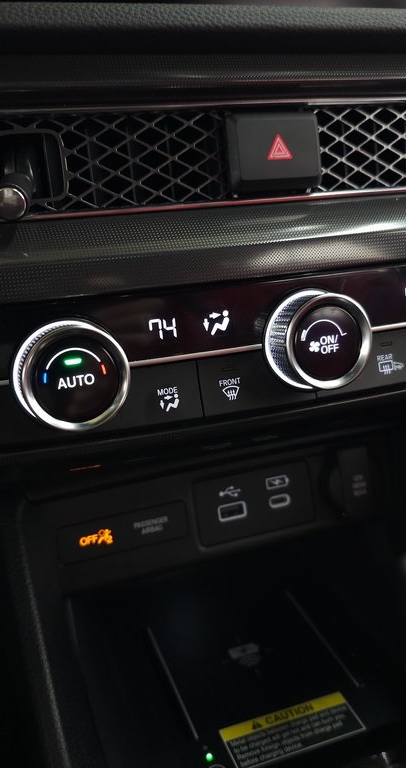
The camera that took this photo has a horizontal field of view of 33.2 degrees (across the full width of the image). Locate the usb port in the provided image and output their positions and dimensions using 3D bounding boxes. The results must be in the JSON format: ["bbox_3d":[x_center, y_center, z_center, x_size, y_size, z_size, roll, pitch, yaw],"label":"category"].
[{"bbox_3d":[0.015,0.067,0.360,0.015,0.008,0.006,-9,1,-19],"label":"usb port"}]

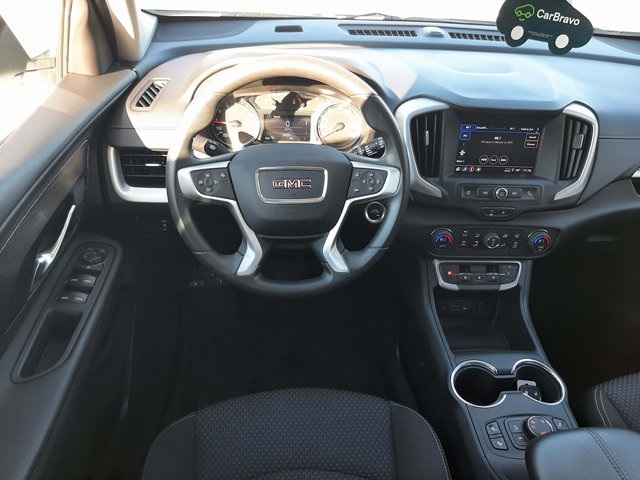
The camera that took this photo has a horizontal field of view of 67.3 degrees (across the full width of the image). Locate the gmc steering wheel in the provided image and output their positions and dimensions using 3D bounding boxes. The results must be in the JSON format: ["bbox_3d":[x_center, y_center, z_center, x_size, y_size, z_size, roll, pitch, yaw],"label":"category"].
[{"bbox_3d":[-0.046,-0.092,0.750,0.375,0.372,0.105,0,7,-3],"label":"gmc steering wheel"}]

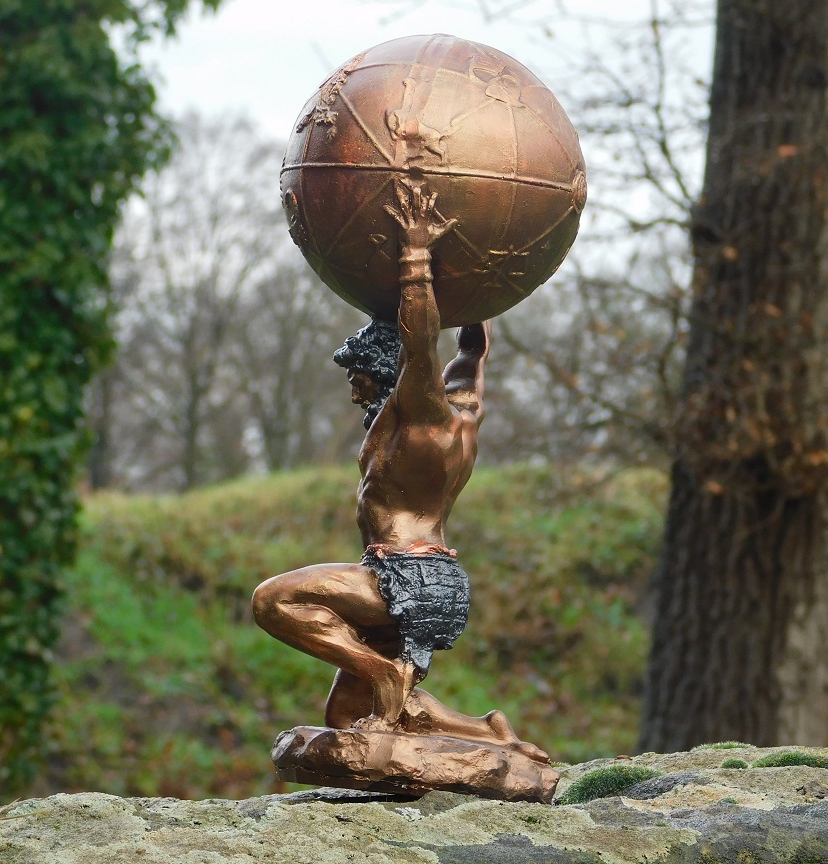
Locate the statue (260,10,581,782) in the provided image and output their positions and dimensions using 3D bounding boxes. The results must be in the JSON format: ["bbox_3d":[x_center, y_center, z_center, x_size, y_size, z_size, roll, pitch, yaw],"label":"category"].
[{"bbox_3d":[0.003,-0.009,2.600,0.168,0.402,0.161,3,0,12],"label":"statue"}]

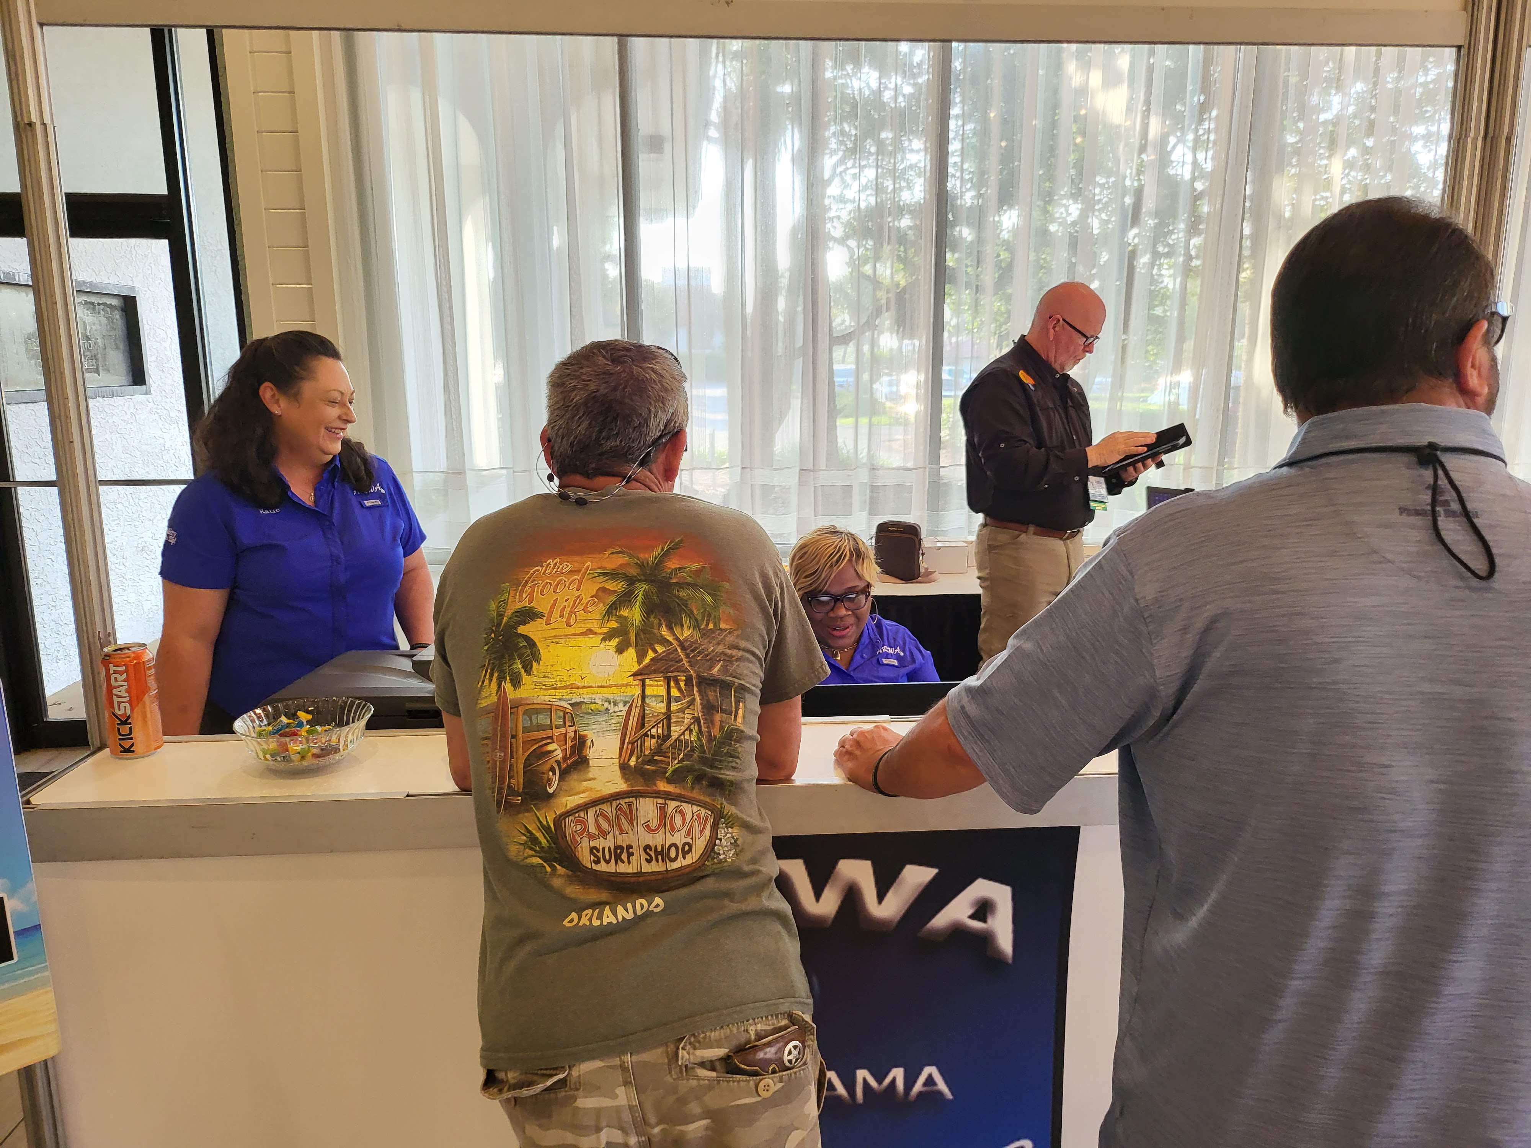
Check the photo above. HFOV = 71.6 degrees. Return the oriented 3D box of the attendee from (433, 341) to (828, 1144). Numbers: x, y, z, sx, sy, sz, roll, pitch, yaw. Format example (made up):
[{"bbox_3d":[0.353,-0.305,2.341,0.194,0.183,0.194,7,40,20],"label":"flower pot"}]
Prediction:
[{"bbox_3d":[-0.165,0.508,1.363,0.510,1.580,0.520,-1,10,-2],"label":"attendee"}]

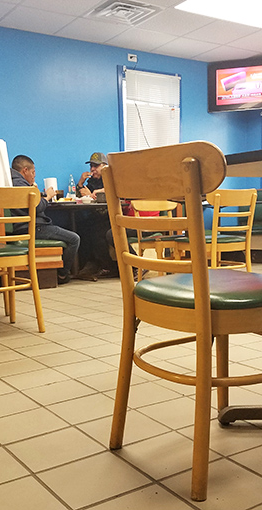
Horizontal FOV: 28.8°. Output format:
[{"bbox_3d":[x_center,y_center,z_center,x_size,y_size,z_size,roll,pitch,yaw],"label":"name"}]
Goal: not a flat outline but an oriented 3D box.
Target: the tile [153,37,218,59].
[{"bbox_3d":[0.660,-2.472,6.090,0.610,0.020,0.600,-4,5,-32],"label":"tile"}]

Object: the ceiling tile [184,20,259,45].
[{"bbox_3d":[0.983,-2.411,5.553,0.610,0.030,0.610,-4,5,-33],"label":"ceiling tile"}]

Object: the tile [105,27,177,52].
[{"bbox_3d":[0.127,-2.435,5.770,0.610,0.020,0.600,-4,5,-32],"label":"tile"}]

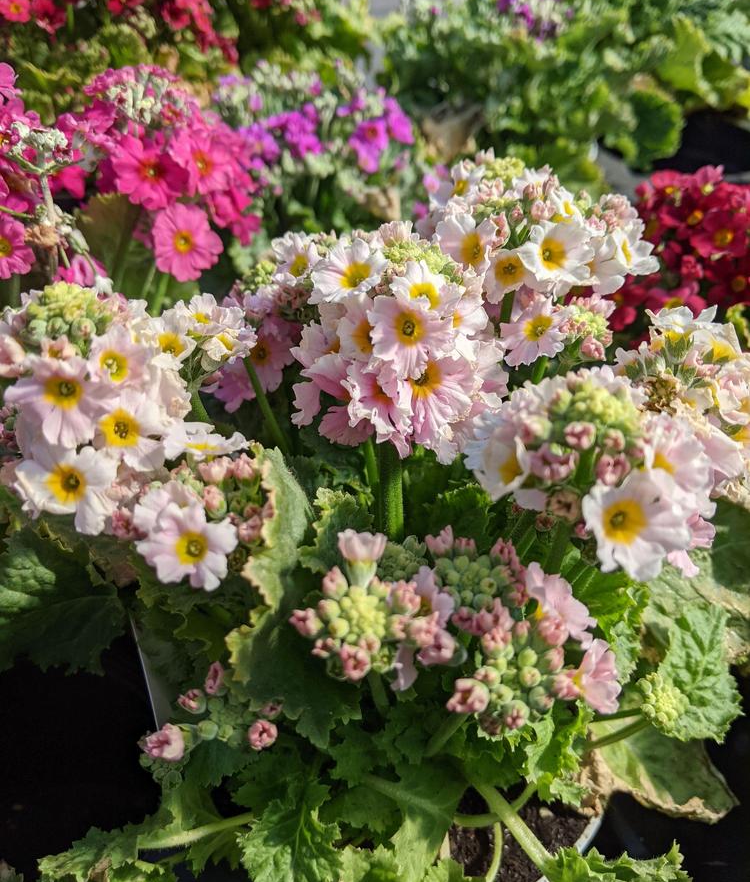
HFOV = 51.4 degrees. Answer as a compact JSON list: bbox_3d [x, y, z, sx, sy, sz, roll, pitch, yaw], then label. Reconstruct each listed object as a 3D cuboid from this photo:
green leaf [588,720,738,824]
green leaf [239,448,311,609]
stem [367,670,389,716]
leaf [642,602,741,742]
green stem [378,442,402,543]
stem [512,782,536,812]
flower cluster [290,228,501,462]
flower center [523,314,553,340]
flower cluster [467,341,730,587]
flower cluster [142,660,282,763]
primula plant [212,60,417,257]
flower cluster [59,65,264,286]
[{"bbox_3d":[0.115,0.131,0.310,0.059,0.020,0.046,0,60,0],"label":"green leaf"},{"bbox_3d":[-0.037,0.032,0.290,0.023,0.047,0.035,0,38,0],"label":"green leaf"},{"bbox_3d":[0.001,0.088,0.274,0.005,0.031,0.005,-6,37,5],"label":"stem"},{"bbox_3d":[0.116,0.084,0.285,0.036,0.018,0.052,0,67,0],"label":"leaf"},{"bbox_3d":[0.006,0.019,0.290,0.008,0.040,0.008,0,15,0],"label":"green stem"},{"bbox_3d":[0.058,0.137,0.300,0.004,0.004,0.015,41,84,0],"label":"stem"},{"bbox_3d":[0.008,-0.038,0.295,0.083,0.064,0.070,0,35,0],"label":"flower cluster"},{"bbox_3d":[0.070,-0.049,0.335,0.013,0.011,0.005,0,0,6],"label":"flower center"},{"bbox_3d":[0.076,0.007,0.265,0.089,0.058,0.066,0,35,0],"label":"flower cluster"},{"bbox_3d":[-0.058,0.098,0.283,0.046,0.028,0.028,0,38,0],"label":"flower cluster"},{"bbox_3d":[-0.034,-0.162,0.433,0.102,0.072,0.077,0,38,0],"label":"primula plant"},{"bbox_3d":[-0.098,-0.128,0.376,0.083,0.082,0.072,0,38,0],"label":"flower cluster"}]

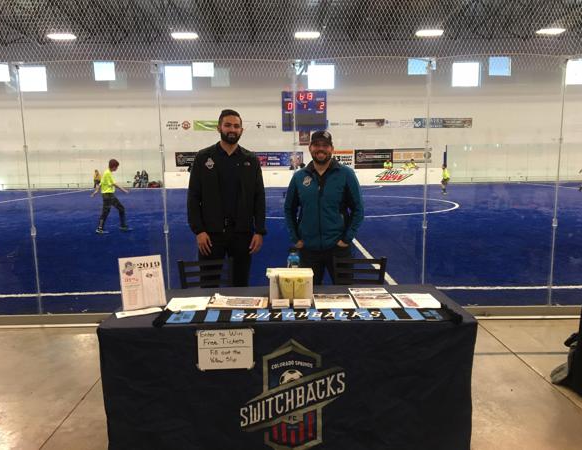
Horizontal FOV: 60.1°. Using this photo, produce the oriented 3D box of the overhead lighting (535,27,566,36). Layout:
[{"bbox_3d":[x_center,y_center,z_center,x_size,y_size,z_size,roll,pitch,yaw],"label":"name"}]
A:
[{"bbox_3d":[12.657,-9.411,24.500,1.200,0.120,0.650,-1,7,-1],"label":"overhead lighting"}]

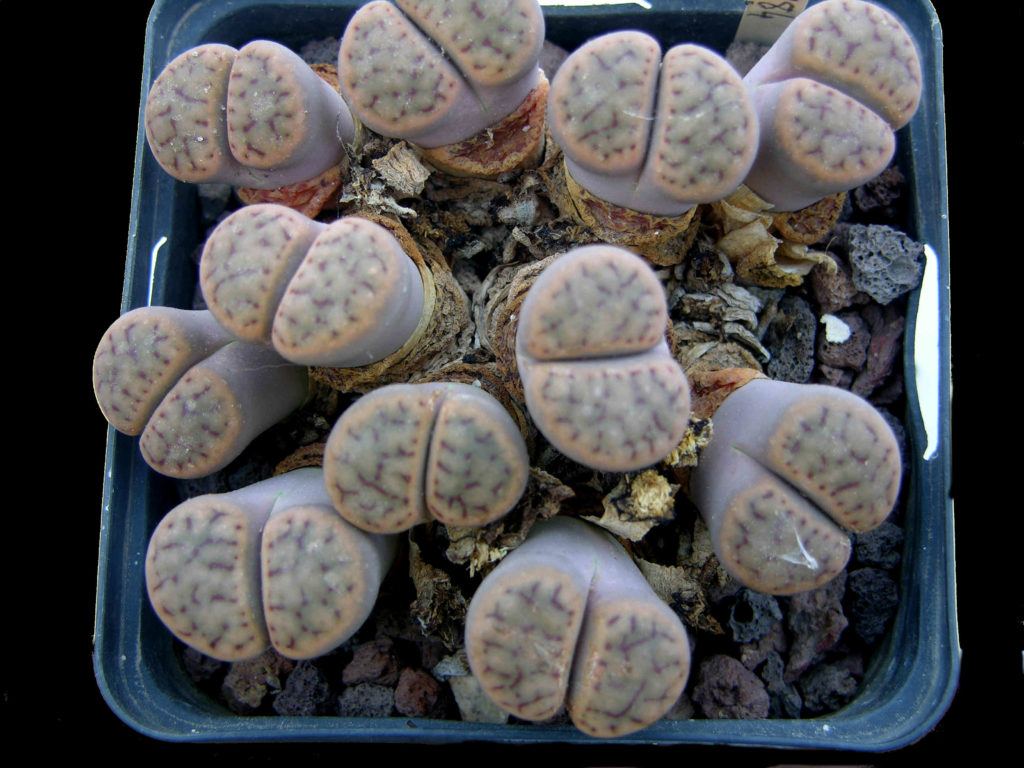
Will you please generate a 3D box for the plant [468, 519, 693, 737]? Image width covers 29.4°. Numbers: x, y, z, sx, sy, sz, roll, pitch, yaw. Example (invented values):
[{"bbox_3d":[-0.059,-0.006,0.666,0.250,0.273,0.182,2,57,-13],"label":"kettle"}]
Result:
[{"bbox_3d":[0.007,0.024,0.204,0.022,0.022,0.018,8,98,-1],"label":"plant"}]

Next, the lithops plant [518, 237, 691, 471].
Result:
[{"bbox_3d":[0.008,-0.004,0.211,0.016,0.025,0.022,-1,94,-5],"label":"lithops plant"}]

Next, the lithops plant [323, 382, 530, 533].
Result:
[{"bbox_3d":[-0.008,0.007,0.208,0.020,0.024,0.015,3,92,3],"label":"lithops plant"}]

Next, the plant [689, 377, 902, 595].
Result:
[{"bbox_3d":[0.029,0.009,0.209,0.018,0.023,0.021,41,92,-12],"label":"plant"}]

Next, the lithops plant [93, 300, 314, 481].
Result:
[{"bbox_3d":[-0.032,-0.001,0.212,0.019,0.024,0.015,47,115,8],"label":"lithops plant"}]

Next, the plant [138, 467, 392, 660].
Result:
[{"bbox_3d":[-0.023,0.018,0.206,0.022,0.022,0.018,1,98,13],"label":"plant"}]

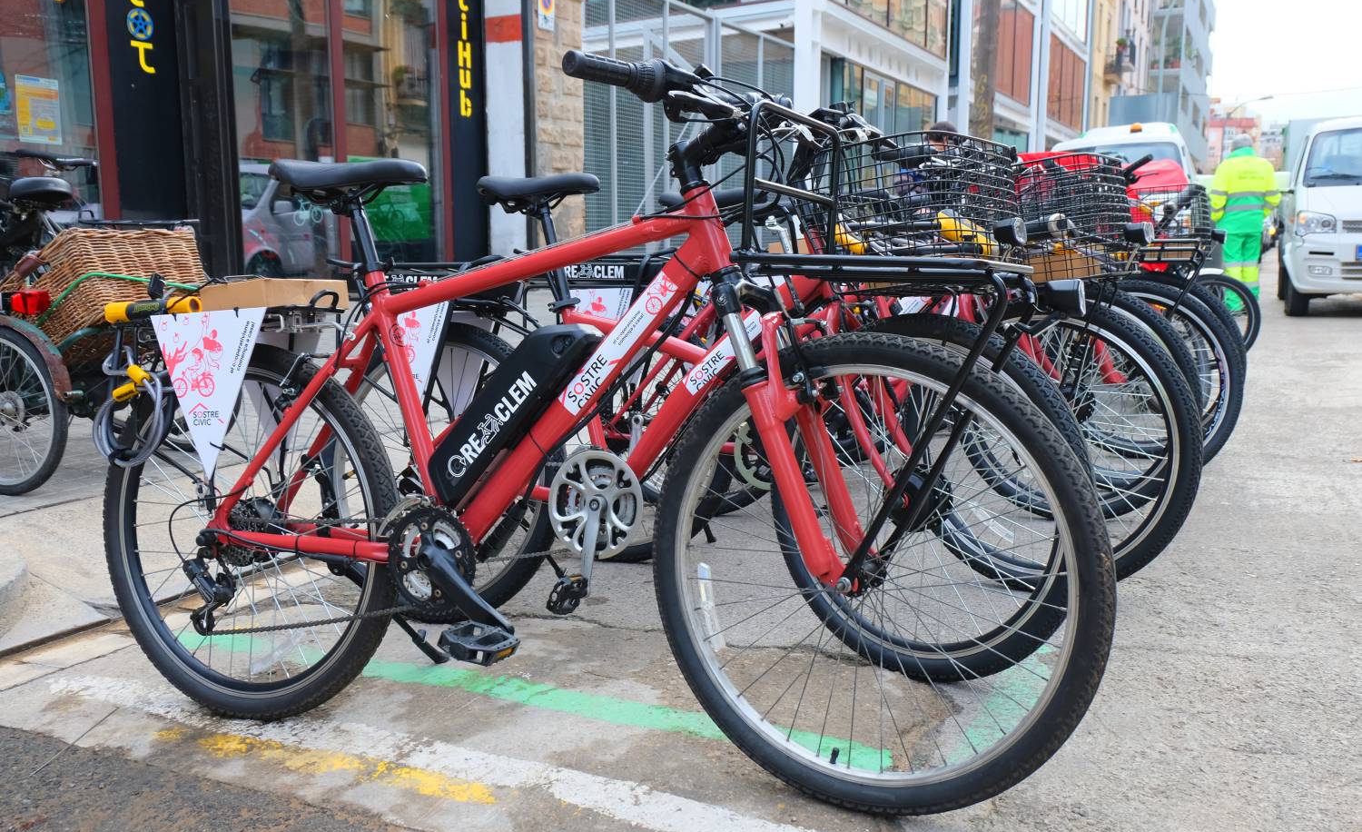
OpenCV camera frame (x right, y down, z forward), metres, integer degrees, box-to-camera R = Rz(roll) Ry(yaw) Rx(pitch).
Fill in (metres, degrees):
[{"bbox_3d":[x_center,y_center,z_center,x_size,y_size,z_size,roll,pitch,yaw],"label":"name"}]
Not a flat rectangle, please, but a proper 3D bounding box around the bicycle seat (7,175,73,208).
[{"bbox_3d":[-2.122,-0.735,3.750,0.250,0.100,0.190,5,10,31],"label":"bicycle seat"}]

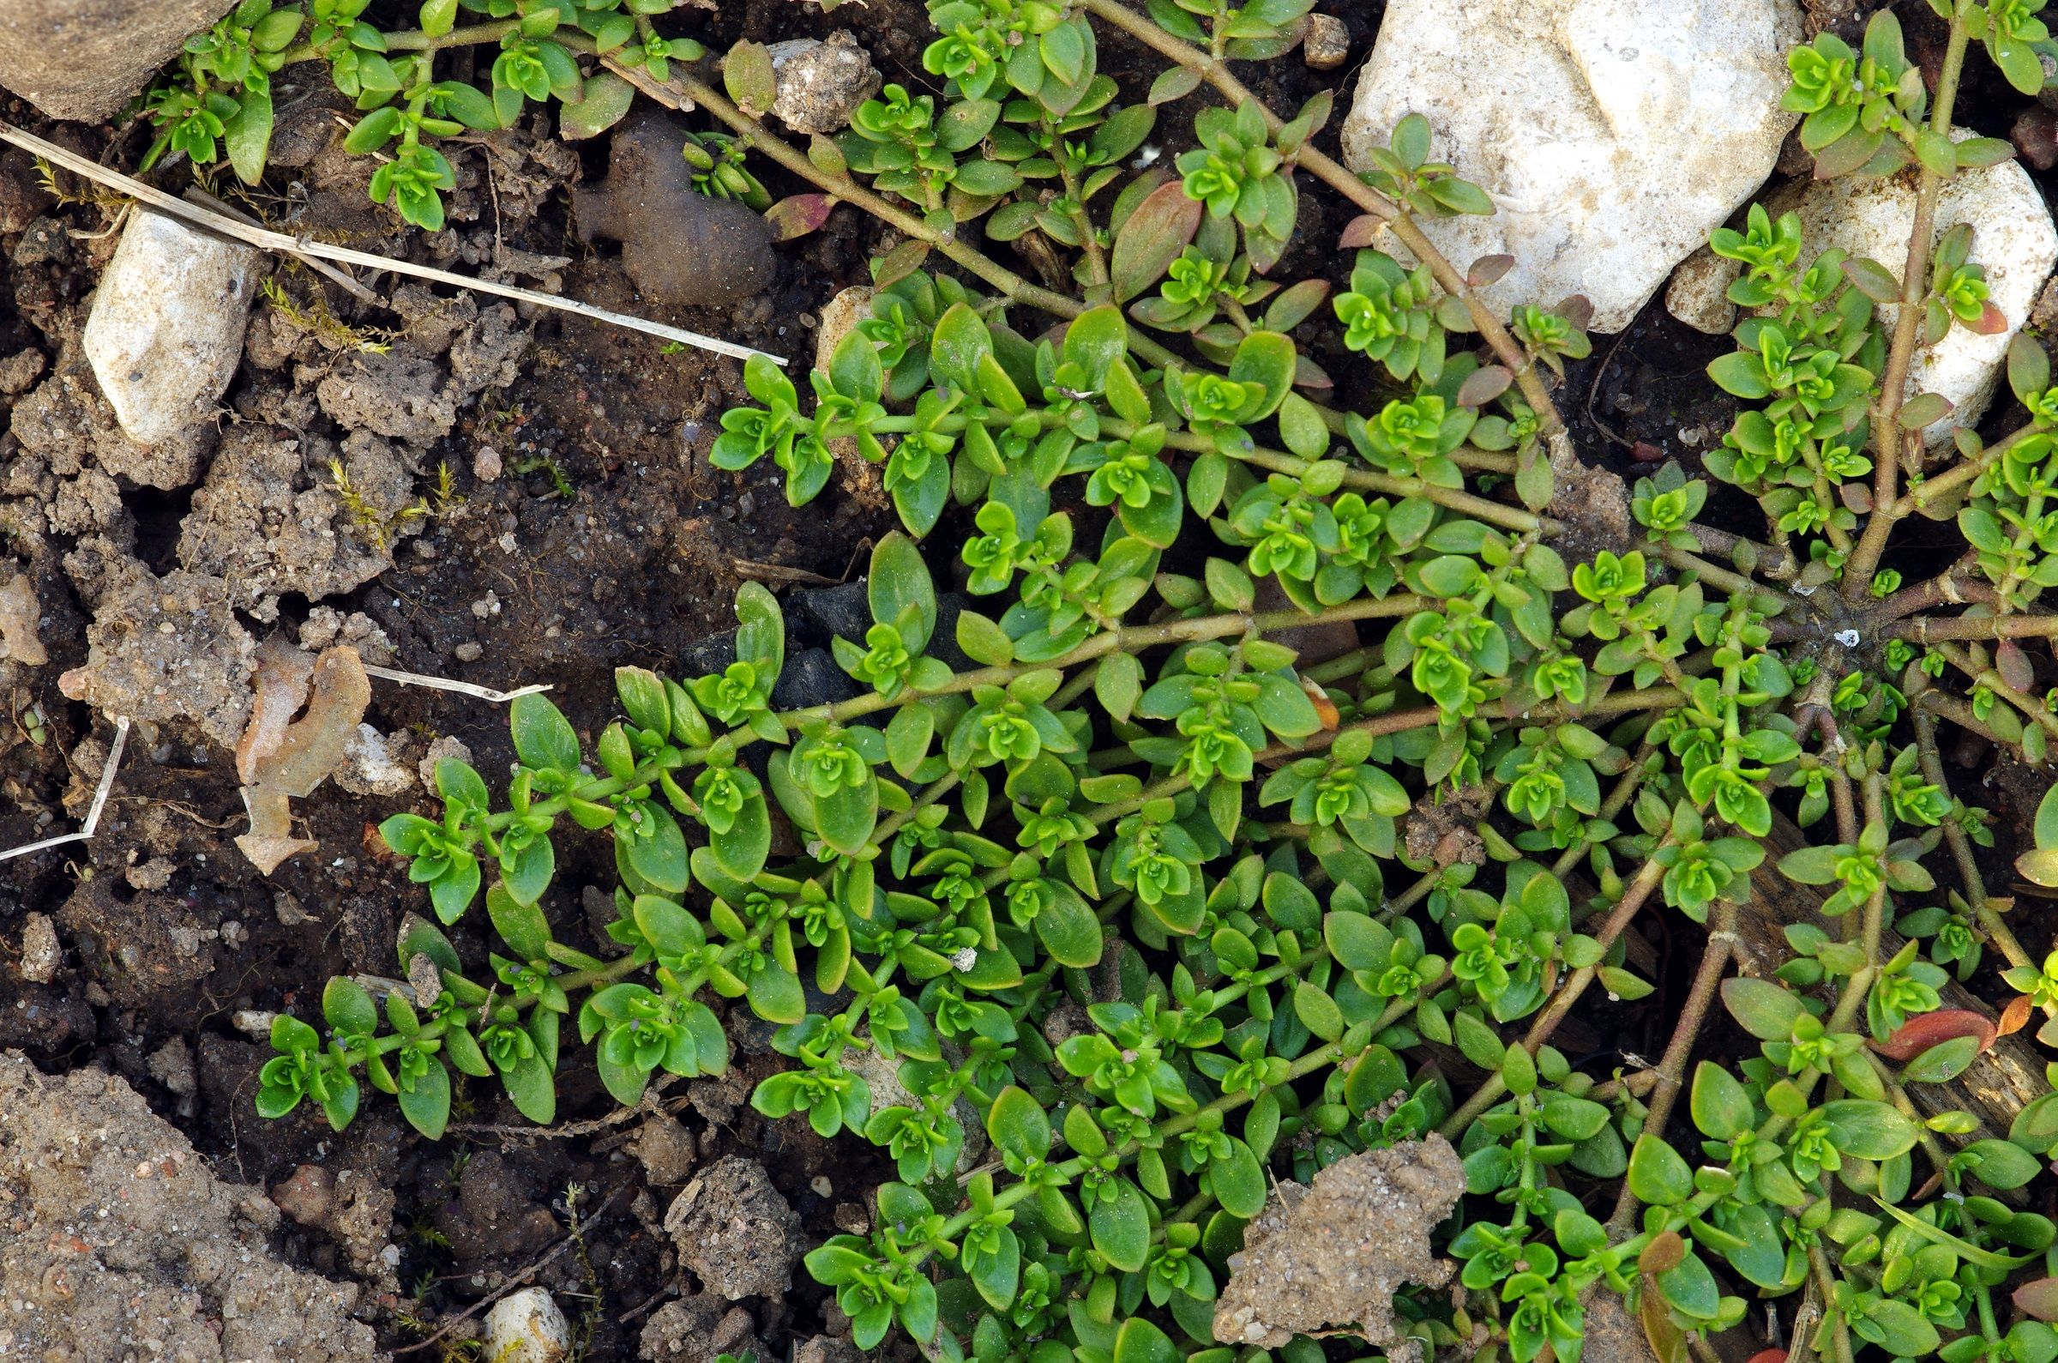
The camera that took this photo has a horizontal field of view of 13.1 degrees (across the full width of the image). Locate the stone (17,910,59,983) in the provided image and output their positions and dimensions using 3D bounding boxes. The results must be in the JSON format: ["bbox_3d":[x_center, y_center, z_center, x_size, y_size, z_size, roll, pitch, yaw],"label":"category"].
[{"bbox_3d":[-0.077,0.021,0.693,0.003,0.004,0.006,0,80,0],"label":"stone"}]

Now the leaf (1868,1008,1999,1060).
[{"bbox_3d":[0.069,0.027,0.687,0.010,0.004,0.004,0,80,0],"label":"leaf"}]

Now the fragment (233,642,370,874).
[{"bbox_3d":[-0.056,0.006,0.694,0.011,0.005,0.018,0,80,0],"label":"fragment"}]

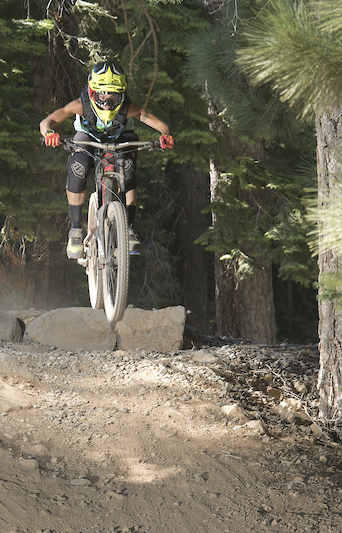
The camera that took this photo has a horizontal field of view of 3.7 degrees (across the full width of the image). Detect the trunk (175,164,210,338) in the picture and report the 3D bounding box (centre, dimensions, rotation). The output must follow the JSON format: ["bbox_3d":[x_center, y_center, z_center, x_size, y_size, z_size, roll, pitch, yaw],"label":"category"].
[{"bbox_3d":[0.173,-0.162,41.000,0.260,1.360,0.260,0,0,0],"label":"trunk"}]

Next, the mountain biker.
[{"bbox_3d":[-0.381,-0.629,31.500,0.770,1.170,0.850,0,0,-6],"label":"mountain biker"}]

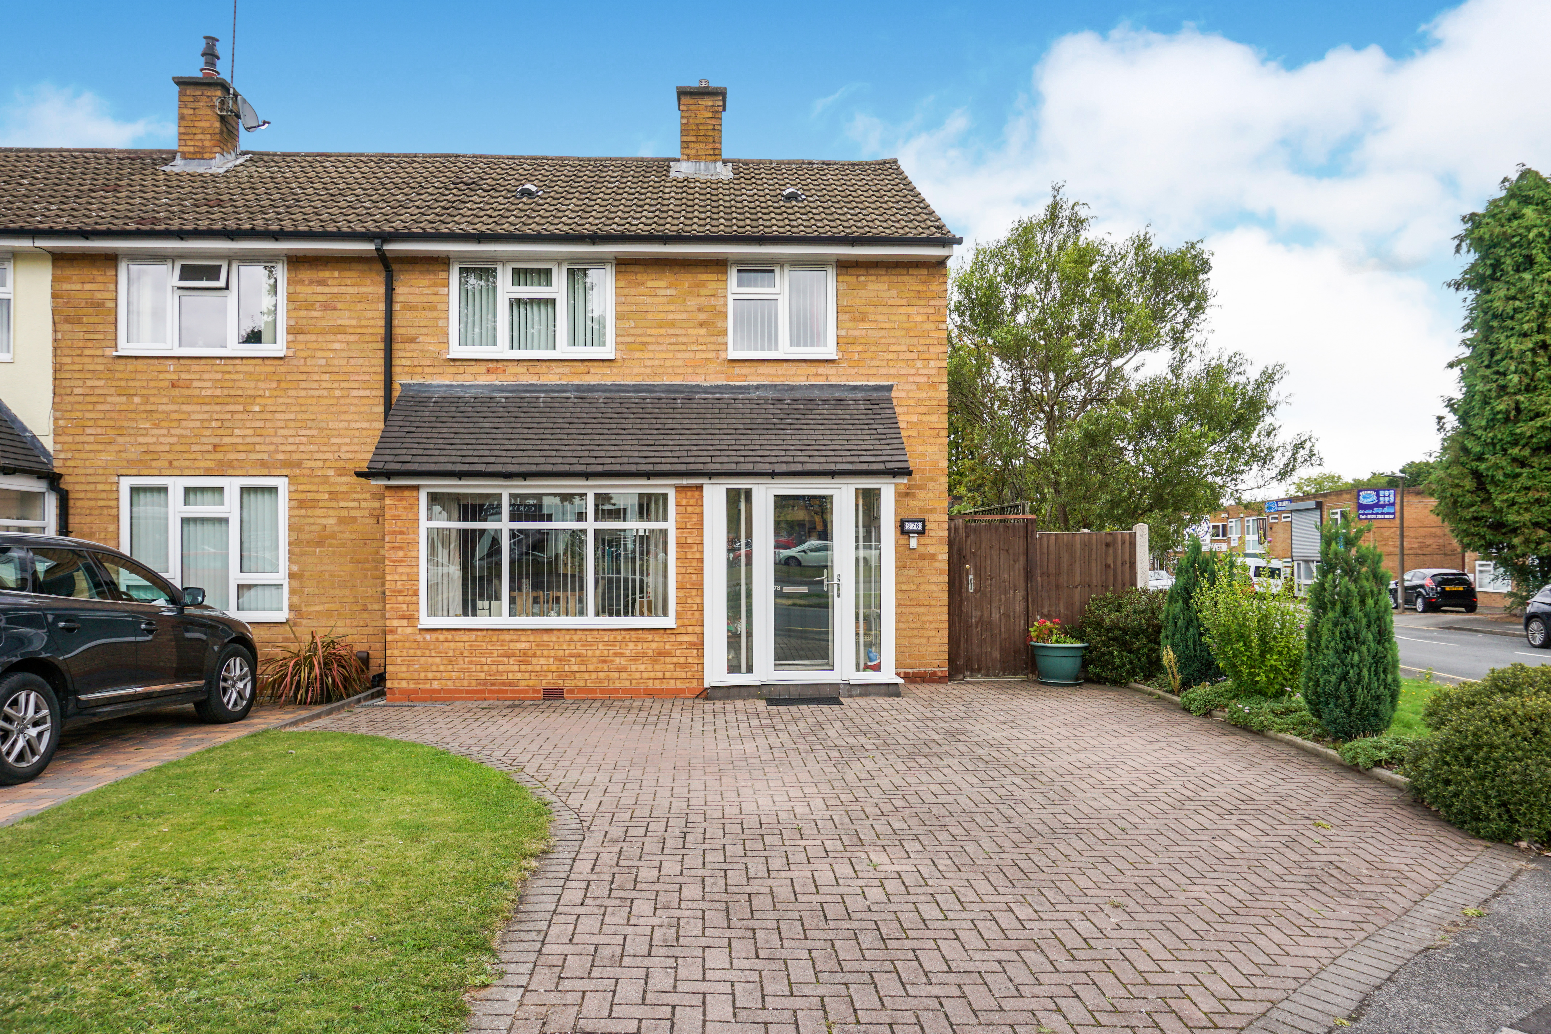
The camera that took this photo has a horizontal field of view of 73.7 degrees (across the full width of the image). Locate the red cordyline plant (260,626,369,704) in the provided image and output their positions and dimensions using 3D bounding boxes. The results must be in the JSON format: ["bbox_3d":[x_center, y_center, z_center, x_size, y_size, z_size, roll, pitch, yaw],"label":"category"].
[{"bbox_3d":[-4.889,1.579,10.950,1.150,0.840,1.000,0,0,-3],"label":"red cordyline plant"}]

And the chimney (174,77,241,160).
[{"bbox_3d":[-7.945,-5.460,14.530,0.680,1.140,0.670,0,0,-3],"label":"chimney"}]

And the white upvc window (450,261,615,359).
[{"bbox_3d":[-2.707,-2.305,11.510,1.830,1.070,0.110,0,0,-3],"label":"white upvc window"}]

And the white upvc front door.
[{"bbox_3d":[0.252,0.705,10.600,1.940,2.080,0.130,0,0,-3],"label":"white upvc front door"}]

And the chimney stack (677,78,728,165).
[{"bbox_3d":[-1.024,-5.350,14.450,0.680,1.080,0.660,0,0,-3],"label":"chimney stack"}]

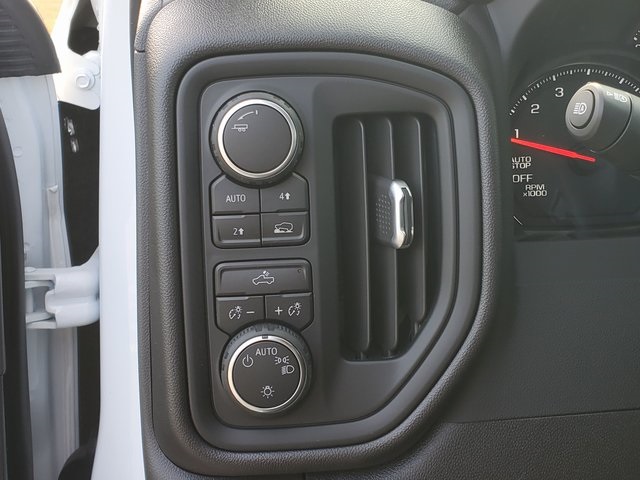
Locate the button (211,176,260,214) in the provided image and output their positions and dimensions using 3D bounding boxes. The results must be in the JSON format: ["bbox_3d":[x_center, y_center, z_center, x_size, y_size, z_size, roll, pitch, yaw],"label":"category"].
[{"bbox_3d":[-0.045,-0.024,0.255,0.025,0.019,0.008,-2,3,-4],"label":"button"}]

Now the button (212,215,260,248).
[{"bbox_3d":[-0.044,-0.005,0.256,0.025,0.017,0.008,-2,3,-4],"label":"button"}]

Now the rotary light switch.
[{"bbox_3d":[-0.028,0.069,0.255,0.047,0.047,0.018,-2,3,-4],"label":"rotary light switch"}]

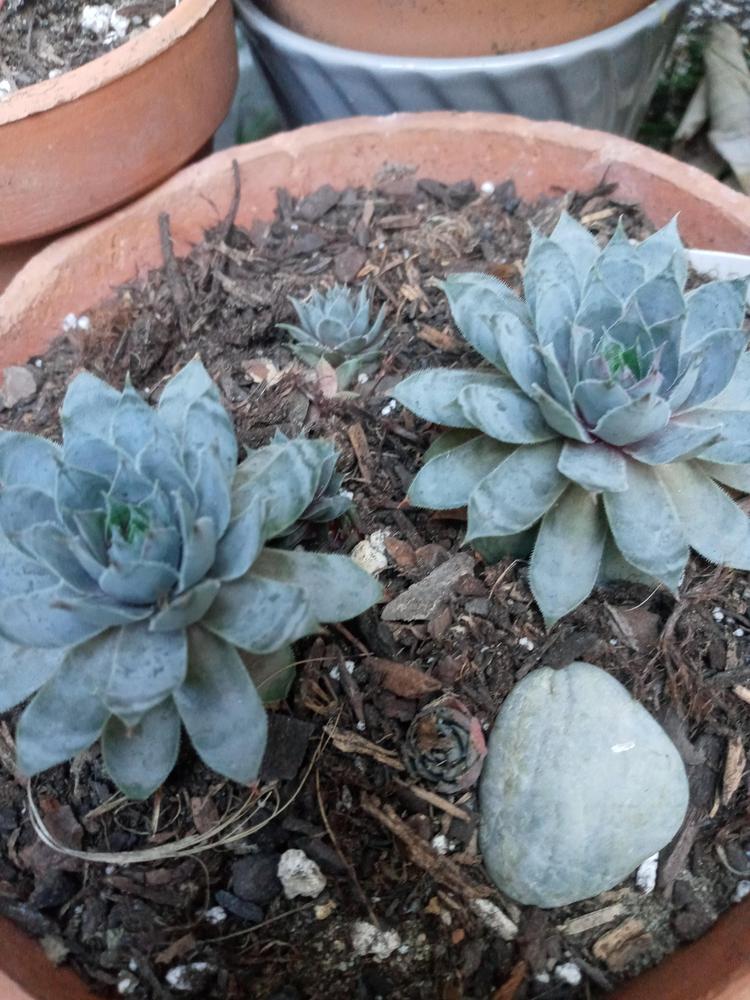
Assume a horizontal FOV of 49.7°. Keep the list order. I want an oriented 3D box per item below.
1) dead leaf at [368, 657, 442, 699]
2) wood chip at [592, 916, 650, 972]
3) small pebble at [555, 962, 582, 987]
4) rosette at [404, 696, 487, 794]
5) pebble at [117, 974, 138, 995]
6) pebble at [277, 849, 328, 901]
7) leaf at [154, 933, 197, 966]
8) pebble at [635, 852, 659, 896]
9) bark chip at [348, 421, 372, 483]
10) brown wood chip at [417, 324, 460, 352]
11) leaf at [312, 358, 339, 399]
[{"bbox_3d":[0.008,0.055,0.249,0.024,0.004,0.010,25,66,22],"label":"dead leaf"},{"bbox_3d":[0.059,0.105,0.191,0.013,0.005,0.007,-37,62,-14],"label":"wood chip"},{"bbox_3d":[0.052,0.127,0.217,0.007,0.007,0.006,-11,60,4],"label":"small pebble"},{"bbox_3d":[0.021,0.073,0.241,0.026,0.022,0.026,-2,62,9],"label":"rosette"},{"bbox_3d":[-0.066,0.130,0.216,0.005,0.004,0.005,-24,59,-6],"label":"pebble"},{"bbox_3d":[-0.021,0.103,0.223,0.011,0.008,0.014,-33,60,-11],"label":"pebble"},{"bbox_3d":[-0.058,0.131,0.236,0.013,0.003,0.004,-31,61,-7],"label":"leaf"},{"bbox_3d":[0.071,0.098,0.213,0.005,0.004,0.010,8,61,14],"label":"pebble"},{"bbox_3d":[-0.004,-0.014,0.247,0.004,0.003,0.019,-16,61,3],"label":"bark chip"},{"bbox_3d":[0.023,-0.058,0.289,0.018,0.004,0.006,32,69,23],"label":"brown wood chip"},{"bbox_3d":[-0.020,-0.048,0.319,0.009,0.005,0.018,-14,77,1],"label":"leaf"}]

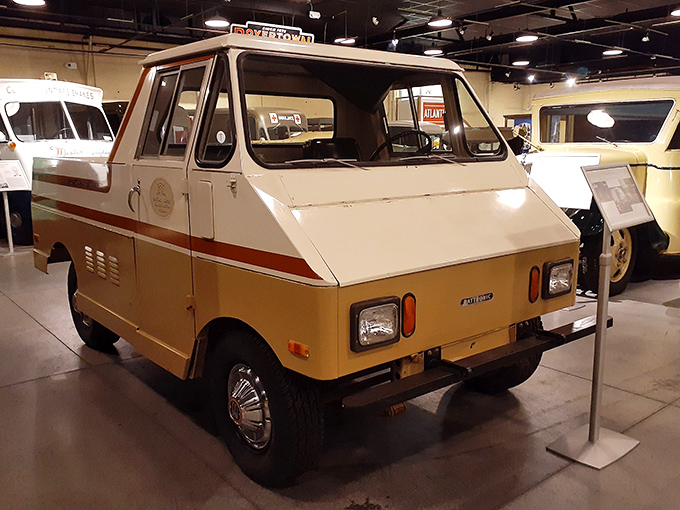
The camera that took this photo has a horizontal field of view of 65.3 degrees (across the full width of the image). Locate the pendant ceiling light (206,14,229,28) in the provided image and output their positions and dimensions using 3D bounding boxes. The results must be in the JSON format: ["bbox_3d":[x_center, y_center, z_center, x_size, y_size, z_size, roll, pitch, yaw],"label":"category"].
[{"bbox_3d":[-2.147,-4.144,9.323,0.410,0.180,0.410,0,11,0],"label":"pendant ceiling light"}]

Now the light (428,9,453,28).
[{"bbox_3d":[1.792,-4.236,9.438,0.410,0.250,0.410,0,11,0],"label":"light"}]

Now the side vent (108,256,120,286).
[{"bbox_3d":[-1.436,0.105,3.378,0.020,0.175,0.100,-9,14,-39],"label":"side vent"}]

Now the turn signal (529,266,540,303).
[{"bbox_3d":[0.979,0.148,2.667,0.066,0.178,0.030,-8,14,-36],"label":"turn signal"}]

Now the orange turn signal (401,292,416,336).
[{"bbox_3d":[0.287,0.249,2.204,0.066,0.178,0.030,-8,14,-36],"label":"orange turn signal"}]

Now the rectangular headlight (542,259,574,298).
[{"bbox_3d":[1.145,0.131,2.780,0.230,0.178,0.050,-8,14,-36],"label":"rectangular headlight"}]

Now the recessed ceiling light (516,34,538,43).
[{"bbox_3d":[3.864,-4.479,10.926,0.410,0.120,0.410,0,11,0],"label":"recessed ceiling light"}]

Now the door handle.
[{"bbox_3d":[-1.123,-0.325,2.897,0.070,0.185,0.050,-9,14,-39],"label":"door handle"}]

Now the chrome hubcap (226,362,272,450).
[{"bbox_3d":[-0.413,0.684,2.395,0.075,0.380,0.380,-9,14,-39],"label":"chrome hubcap"}]

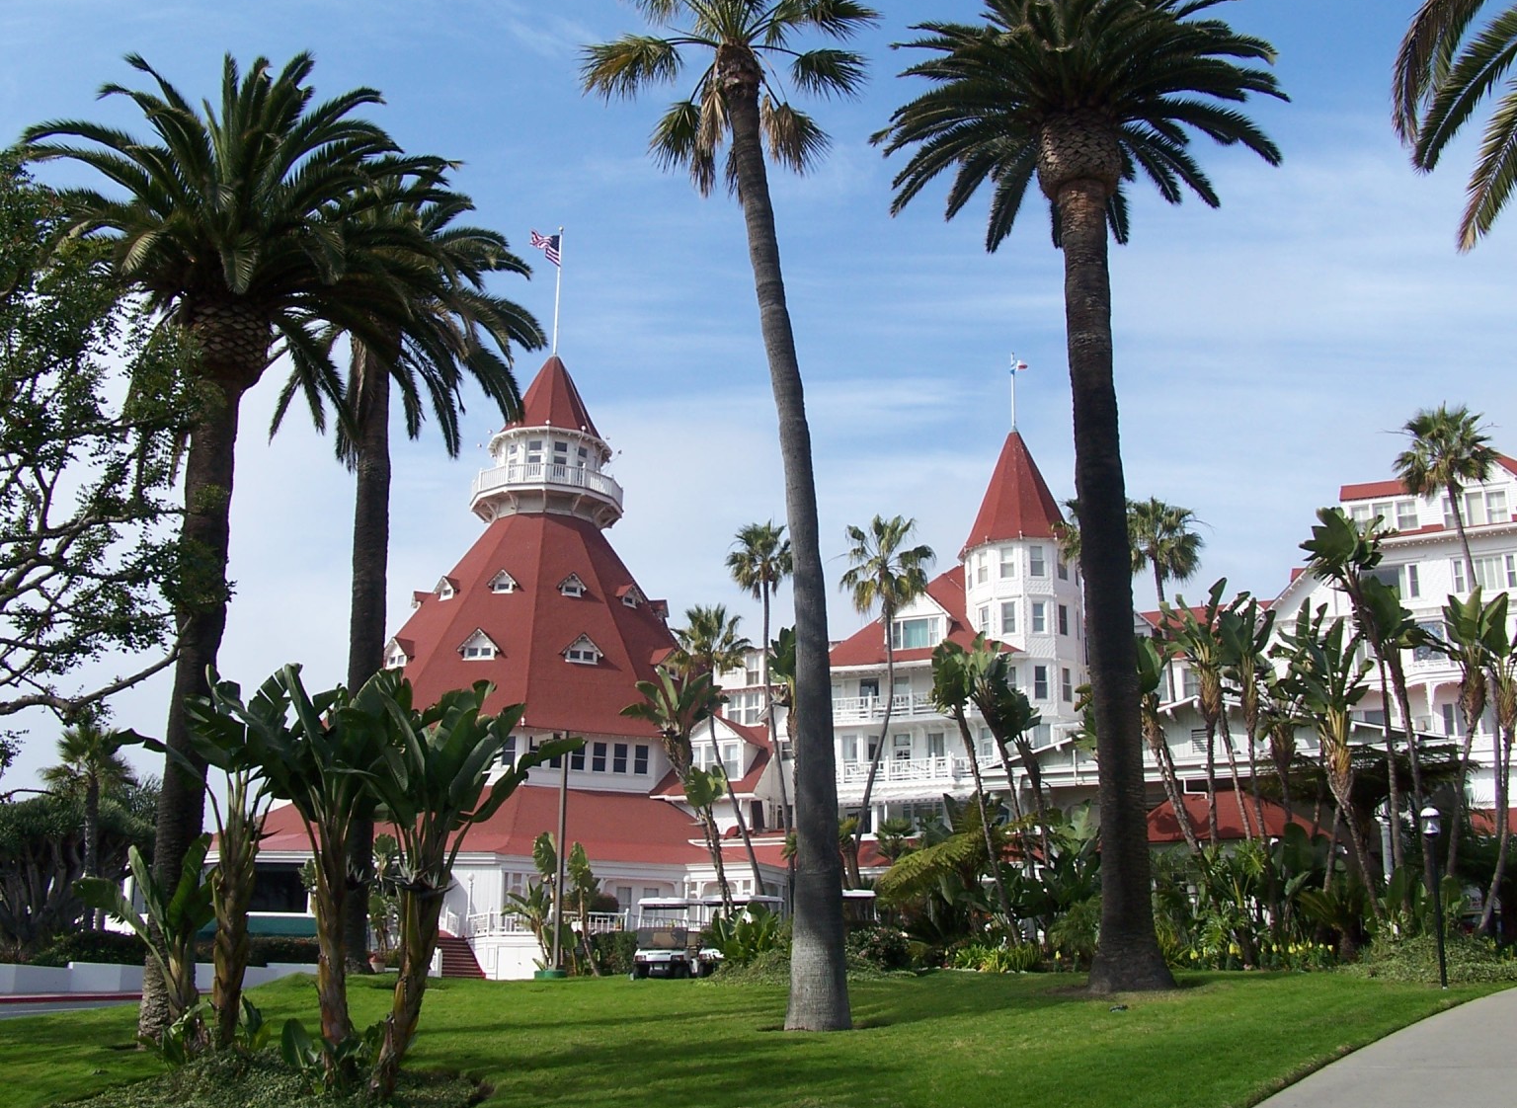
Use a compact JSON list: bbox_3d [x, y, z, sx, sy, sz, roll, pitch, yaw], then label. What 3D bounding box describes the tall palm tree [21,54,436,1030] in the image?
[{"bbox_3d":[-8.117,-0.666,22.727,6.430,14.970,6.430,1,-13,0],"label":"tall palm tree"}]

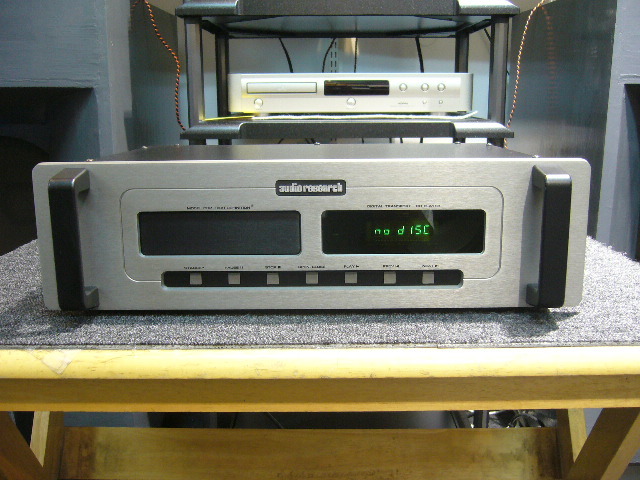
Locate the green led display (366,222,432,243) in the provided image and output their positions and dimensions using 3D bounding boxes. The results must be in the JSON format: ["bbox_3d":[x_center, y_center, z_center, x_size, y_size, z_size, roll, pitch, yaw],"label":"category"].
[{"bbox_3d":[0.071,-0.007,0.573,0.057,0.018,0.005,0,11,1],"label":"green led display"}]

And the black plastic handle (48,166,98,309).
[{"bbox_3d":[-0.211,0.002,0.556,0.022,0.126,0.034,0,11,1],"label":"black plastic handle"}]

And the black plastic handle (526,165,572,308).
[{"bbox_3d":[0.195,-0.001,0.551,0.022,0.126,0.034,0,11,1],"label":"black plastic handle"}]

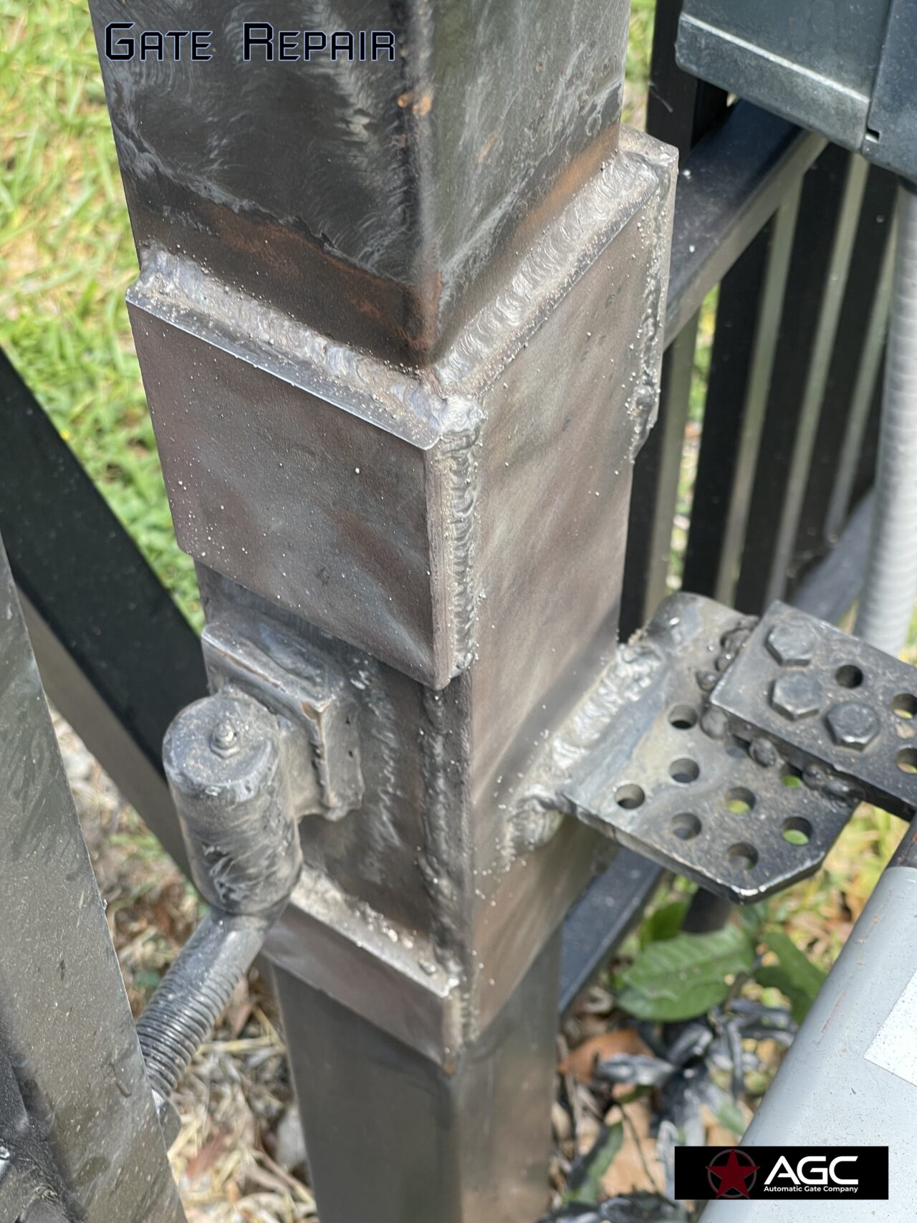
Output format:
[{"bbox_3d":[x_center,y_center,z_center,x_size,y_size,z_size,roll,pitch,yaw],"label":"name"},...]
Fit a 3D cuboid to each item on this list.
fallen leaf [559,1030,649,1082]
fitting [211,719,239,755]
[{"bbox_3d":[0.087,0.260,1.320,0.058,0.012,0.038,-16,54,-10],"label":"fallen leaf"},{"bbox_3d":[-0.076,0.041,0.735,0.009,0.009,0.009,-1,53,1],"label":"fitting"}]

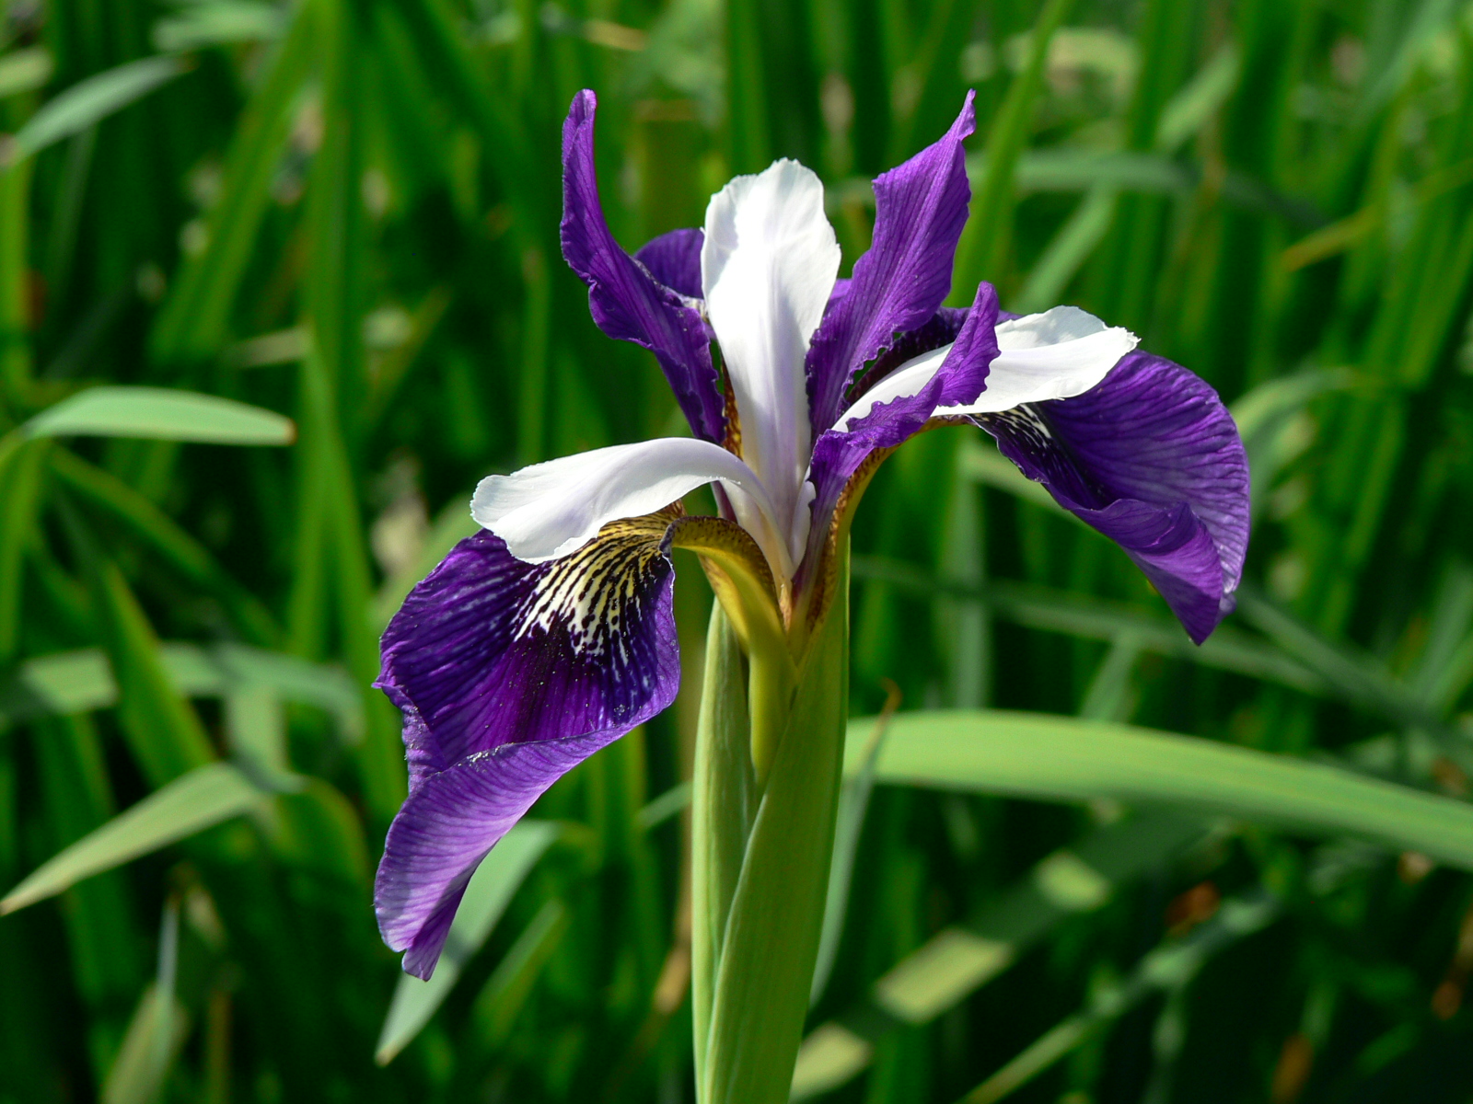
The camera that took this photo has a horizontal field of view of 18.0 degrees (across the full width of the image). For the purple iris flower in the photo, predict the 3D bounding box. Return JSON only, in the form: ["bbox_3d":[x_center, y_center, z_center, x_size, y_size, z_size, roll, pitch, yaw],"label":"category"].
[{"bbox_3d":[0.009,-0.004,0.530,0.100,0.096,0.086,2,13,0],"label":"purple iris flower"}]

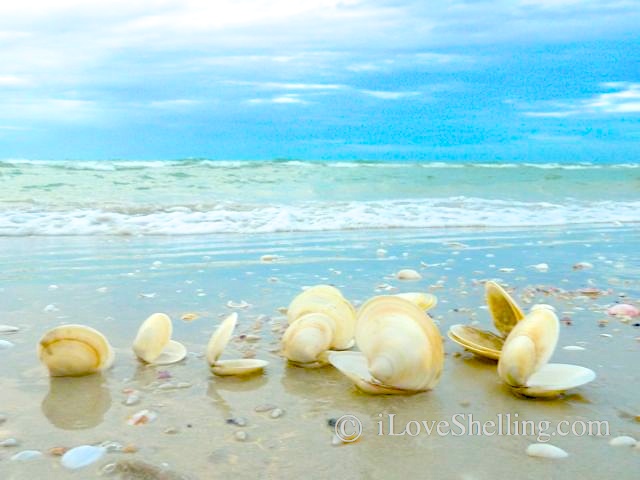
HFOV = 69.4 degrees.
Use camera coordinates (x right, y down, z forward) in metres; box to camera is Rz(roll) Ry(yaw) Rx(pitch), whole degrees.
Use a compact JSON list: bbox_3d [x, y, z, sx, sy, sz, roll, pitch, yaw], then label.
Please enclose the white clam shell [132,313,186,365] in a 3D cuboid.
[{"bbox_3d":[-0.124,0.075,0.362,0.039,0.040,0.036,-7,12,-37],"label":"white clam shell"}]

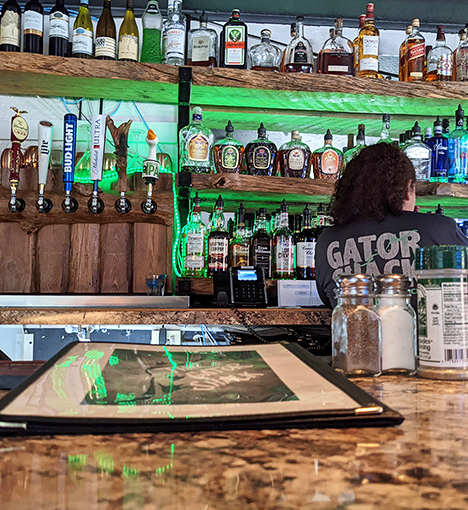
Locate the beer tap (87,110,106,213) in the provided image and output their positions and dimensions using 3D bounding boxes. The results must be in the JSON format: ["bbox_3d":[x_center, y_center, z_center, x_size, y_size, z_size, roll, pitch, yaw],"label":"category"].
[{"bbox_3d":[-0.521,-0.347,2.034,0.060,0.380,0.120,1,-2,-7],"label":"beer tap"}]

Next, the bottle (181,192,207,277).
[{"bbox_3d":[-0.157,-0.084,2.180,0.089,0.346,0.085,1,-4,-4],"label":"bottle"}]

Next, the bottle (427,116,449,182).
[{"bbox_3d":[0.883,-0.450,2.288,0.077,0.302,0.077,1,-2,-7],"label":"bottle"}]

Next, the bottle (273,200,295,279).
[{"bbox_3d":[0.204,-0.065,2.189,0.082,0.329,0.082,1,-2,-7],"label":"bottle"}]

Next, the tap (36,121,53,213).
[{"bbox_3d":[-0.718,-0.334,2.010,0.062,0.347,0.100,1,-2,-7],"label":"tap"}]

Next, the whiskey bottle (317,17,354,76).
[{"bbox_3d":[0.431,-0.851,2.180,0.130,0.242,0.075,1,-4,-6],"label":"whiskey bottle"}]

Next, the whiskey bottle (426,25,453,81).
[{"bbox_3d":[0.895,-0.866,2.301,0.094,0.264,0.094,1,-2,-7],"label":"whiskey bottle"}]

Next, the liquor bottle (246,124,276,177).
[{"bbox_3d":[0.113,-0.421,2.153,0.135,0.232,0.089,1,-2,-7],"label":"liquor bottle"}]

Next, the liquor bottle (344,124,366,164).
[{"bbox_3d":[0.547,-0.433,2.276,0.130,0.255,0.085,1,-1,-5],"label":"liquor bottle"}]

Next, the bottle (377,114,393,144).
[{"bbox_3d":[0.657,-0.463,2.290,0.088,0.295,0.085,1,-4,-7],"label":"bottle"}]

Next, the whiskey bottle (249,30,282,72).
[{"bbox_3d":[0.130,-0.830,2.160,0.127,0.183,0.075,1,-4,-5],"label":"whiskey bottle"}]

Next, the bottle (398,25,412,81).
[{"bbox_3d":[0.778,-0.878,2.367,0.075,0.292,0.075,1,-2,3],"label":"bottle"}]

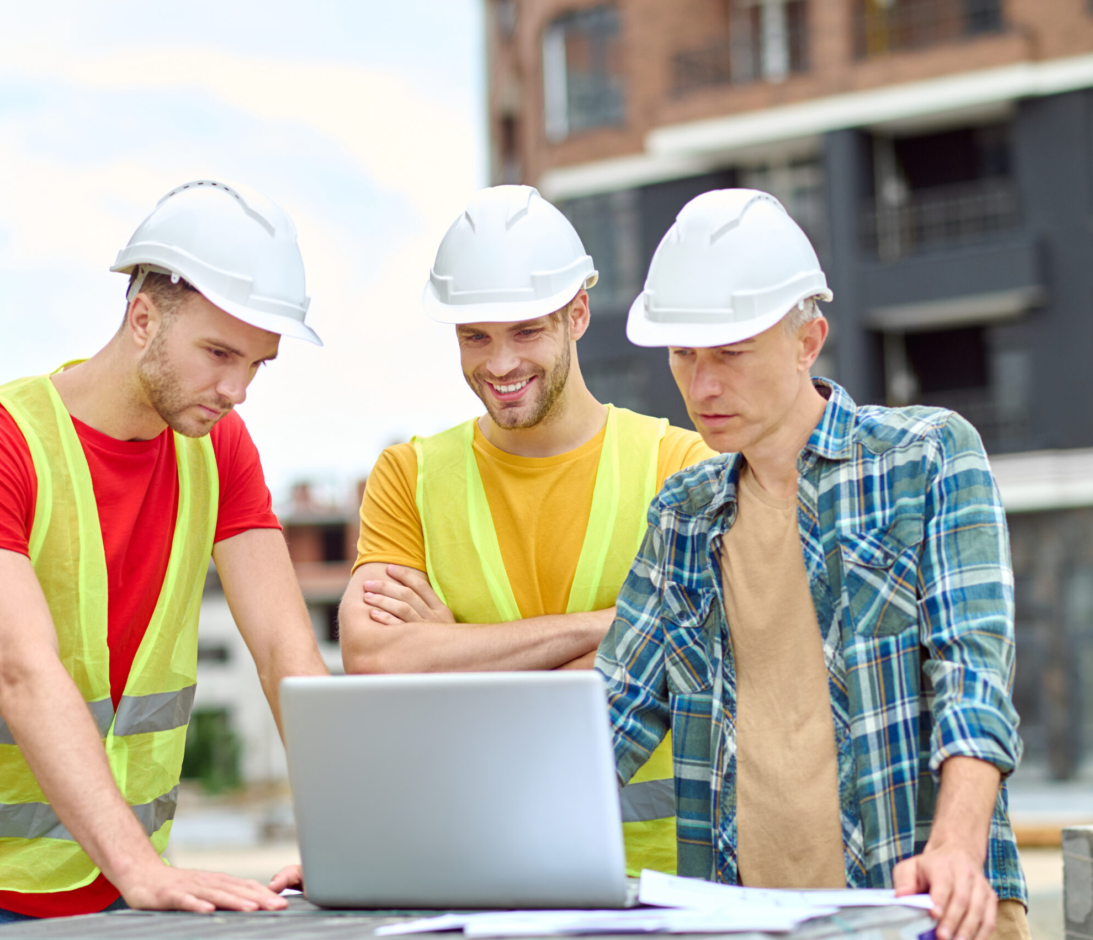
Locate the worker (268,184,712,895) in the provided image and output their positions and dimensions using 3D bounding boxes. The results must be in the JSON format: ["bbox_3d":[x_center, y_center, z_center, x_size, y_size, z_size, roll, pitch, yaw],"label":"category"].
[{"bbox_3d":[0.003,0.536,4.181,0.560,1.800,0.380,-3,-4,9],"label":"worker"}]

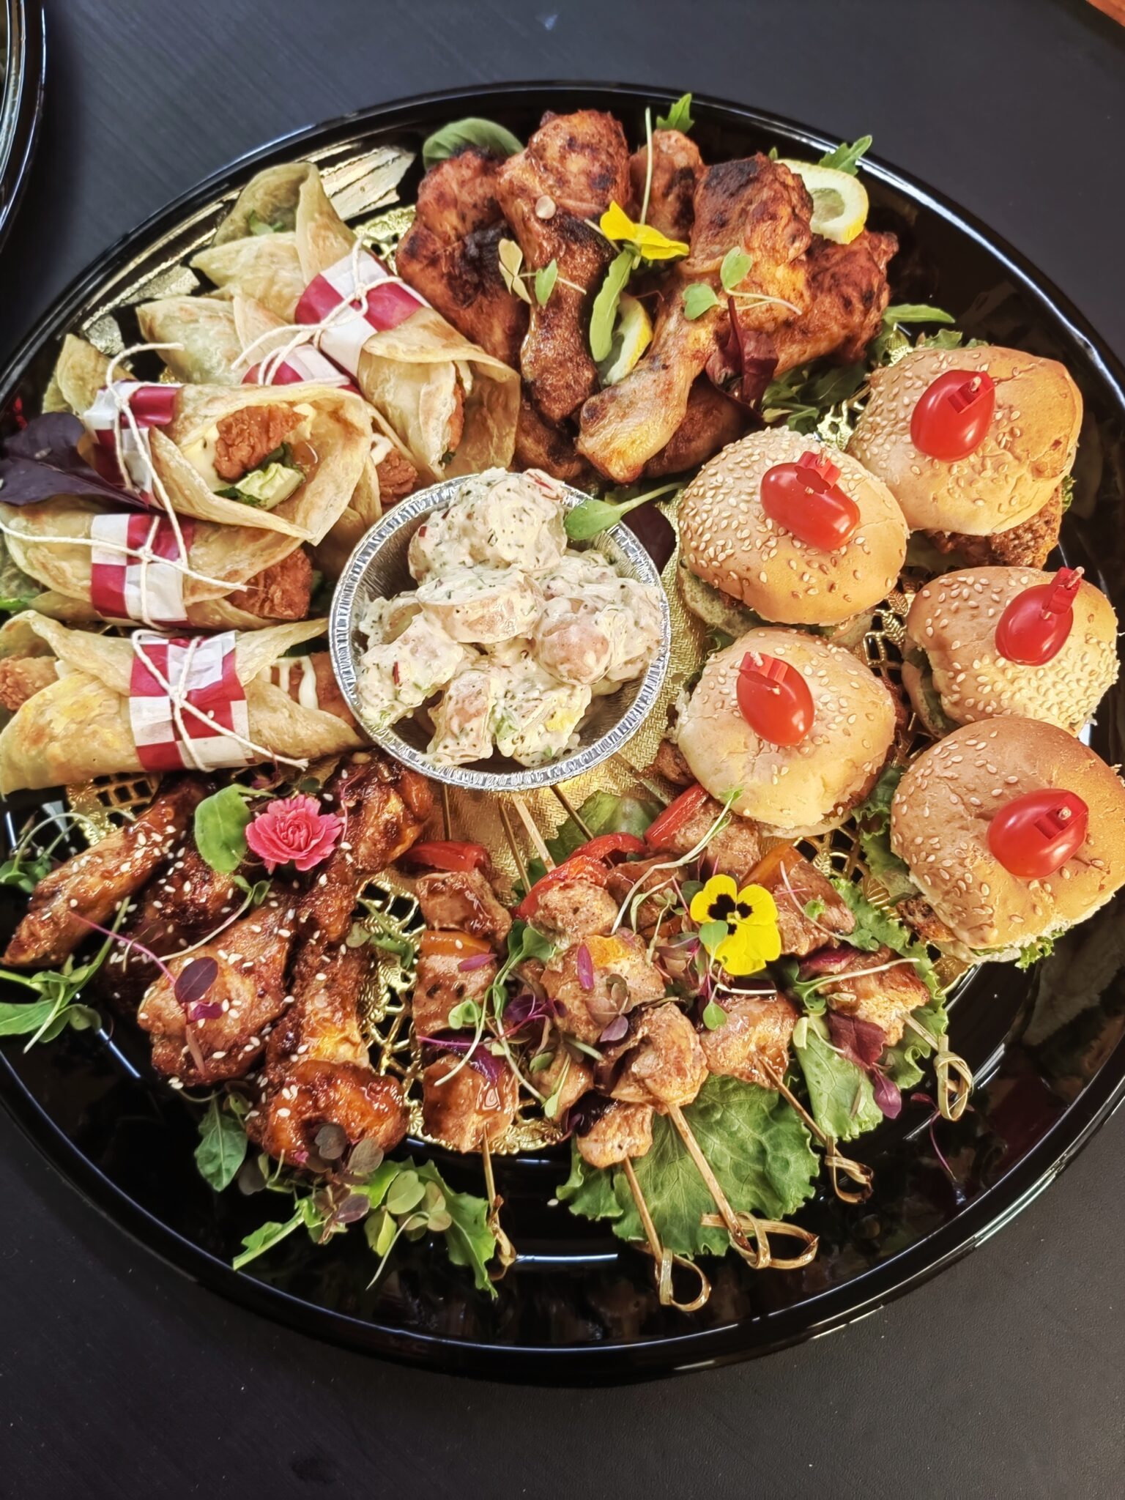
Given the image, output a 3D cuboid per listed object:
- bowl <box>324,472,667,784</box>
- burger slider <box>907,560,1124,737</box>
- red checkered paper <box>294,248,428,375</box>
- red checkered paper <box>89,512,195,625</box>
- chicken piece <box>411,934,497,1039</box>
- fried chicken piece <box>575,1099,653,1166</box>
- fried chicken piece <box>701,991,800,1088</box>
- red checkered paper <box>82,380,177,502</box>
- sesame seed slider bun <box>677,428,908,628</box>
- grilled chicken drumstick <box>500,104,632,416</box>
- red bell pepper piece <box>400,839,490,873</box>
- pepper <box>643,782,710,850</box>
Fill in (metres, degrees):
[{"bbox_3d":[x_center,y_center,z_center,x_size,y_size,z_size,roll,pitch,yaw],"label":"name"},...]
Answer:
[{"bbox_3d":[-0.021,-0.036,0.401,0.112,0.040,0.111,0,77,-1],"label":"bowl"},{"bbox_3d":[0.137,-0.028,0.358,0.063,0.052,0.061,6,75,0],"label":"burger slider"},{"bbox_3d":[-0.073,-0.158,0.422,0.036,0.032,0.032,-41,79,-9],"label":"red checkered paper"},{"bbox_3d":[-0.132,-0.056,0.368,0.031,0.026,0.034,-5,76,-2],"label":"red checkered paper"},{"bbox_3d":[-0.036,0.077,0.384,0.027,0.025,0.033,5,77,0],"label":"chicken piece"},{"bbox_3d":[0.017,0.122,0.375,0.023,0.023,0.023,-14,78,-5],"label":"fried chicken piece"},{"bbox_3d":[0.060,0.093,0.377,0.032,0.026,0.029,30,78,5],"label":"fried chicken piece"},{"bbox_3d":[-0.150,-0.108,0.408,0.029,0.034,0.038,7,76,3],"label":"red checkered paper"},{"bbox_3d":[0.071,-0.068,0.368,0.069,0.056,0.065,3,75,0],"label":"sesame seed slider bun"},{"bbox_3d":[0.001,-0.173,0.416,0.047,0.043,0.114,2,76,1],"label":"grilled chicken drumstick"},{"bbox_3d":[-0.038,0.035,0.386,0.029,0.013,0.012,4,76,2],"label":"red bell pepper piece"},{"bbox_3d":[0.035,0.019,0.351,0.024,0.010,0.010,-41,80,-10],"label":"pepper"}]

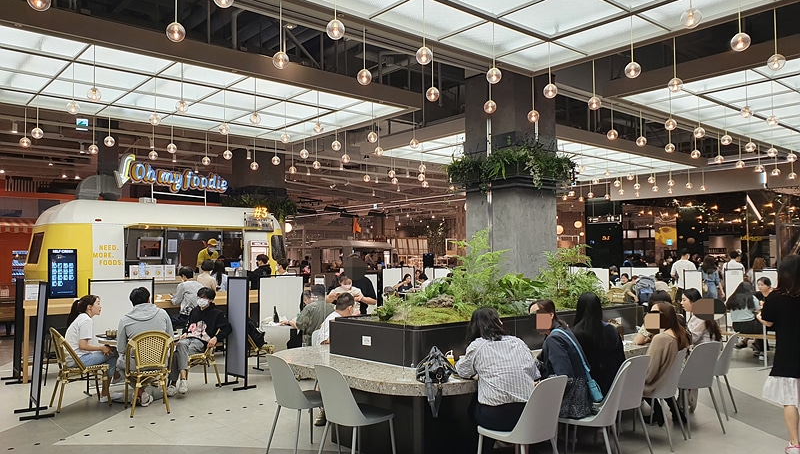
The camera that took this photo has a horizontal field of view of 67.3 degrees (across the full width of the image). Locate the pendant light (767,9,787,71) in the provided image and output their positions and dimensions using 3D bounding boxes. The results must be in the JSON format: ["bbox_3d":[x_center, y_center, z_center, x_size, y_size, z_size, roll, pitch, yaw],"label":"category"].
[{"bbox_3d":[3.665,-1.829,5.850,0.155,0.616,0.155,2,-3,-40],"label":"pendant light"}]

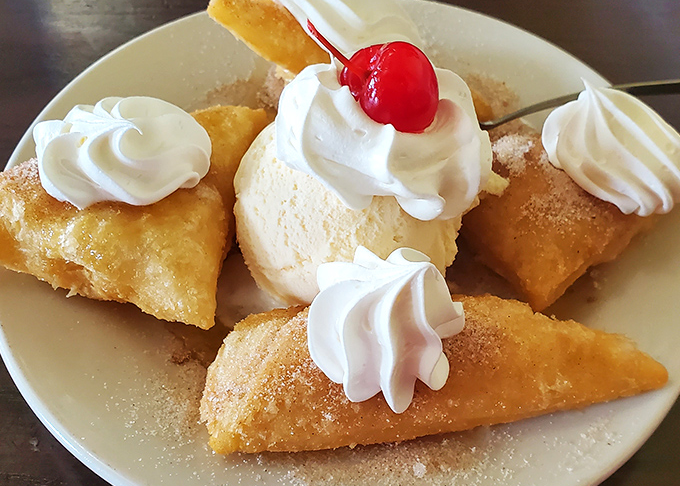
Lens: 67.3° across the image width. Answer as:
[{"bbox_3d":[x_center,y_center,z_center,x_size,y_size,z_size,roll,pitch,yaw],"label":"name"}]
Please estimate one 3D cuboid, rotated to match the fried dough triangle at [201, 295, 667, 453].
[{"bbox_3d":[0.022,0.026,0.133,0.116,0.028,0.038,-4,54,-5],"label":"fried dough triangle"}]

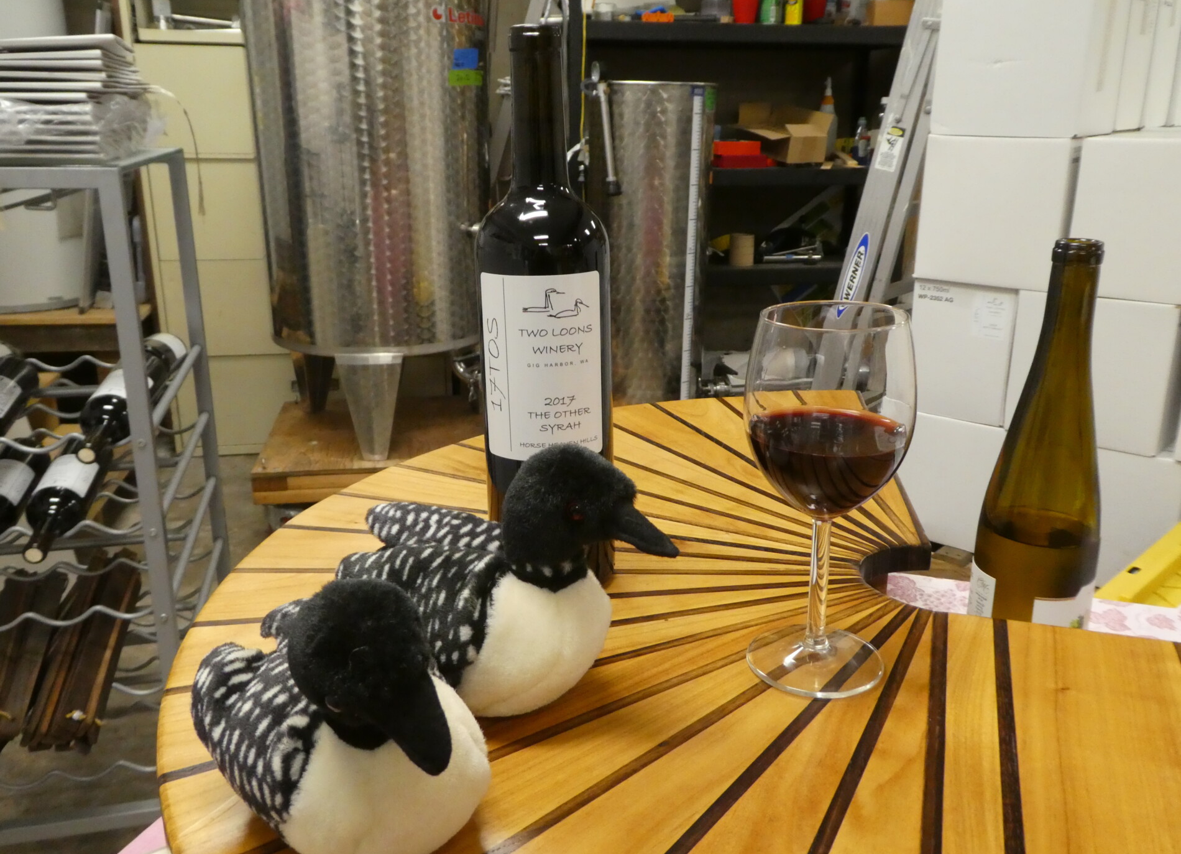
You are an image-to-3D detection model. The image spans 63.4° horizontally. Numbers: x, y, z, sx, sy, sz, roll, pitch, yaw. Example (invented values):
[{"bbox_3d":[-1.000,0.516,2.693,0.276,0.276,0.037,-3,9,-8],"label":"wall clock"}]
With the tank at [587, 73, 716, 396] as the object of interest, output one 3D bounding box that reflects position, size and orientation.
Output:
[{"bbox_3d":[0.169,-0.465,2.888,0.364,1.080,0.364,1,18,0],"label":"tank"}]

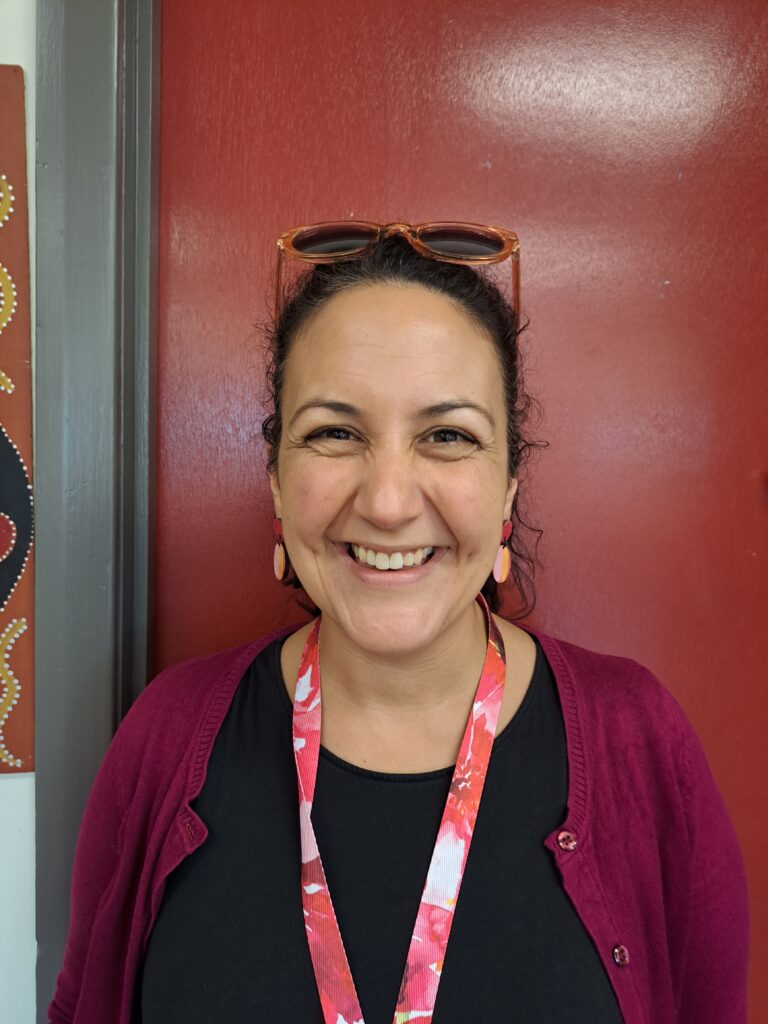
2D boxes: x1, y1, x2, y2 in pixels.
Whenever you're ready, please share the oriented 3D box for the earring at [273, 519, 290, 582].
[{"bbox_3d":[-0.070,0.026,0.480,0.013,0.043,0.005,2,2,43],"label":"earring"}]

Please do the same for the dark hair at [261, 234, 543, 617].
[{"bbox_3d":[0.009,-0.050,0.510,0.190,0.262,0.205,1,2,0],"label":"dark hair"}]

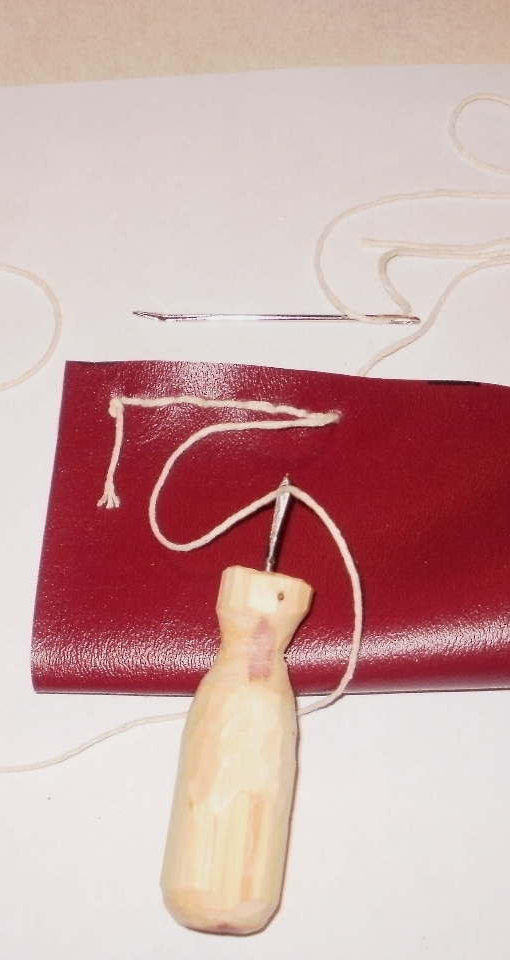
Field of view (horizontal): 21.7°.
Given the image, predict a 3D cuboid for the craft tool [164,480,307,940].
[{"bbox_3d":[0.000,0.048,0.300,0.026,0.026,0.103,8,72,2],"label":"craft tool"}]

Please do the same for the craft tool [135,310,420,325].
[{"bbox_3d":[0.006,-0.043,0.352,0.076,0.002,0.003,0,68,-1],"label":"craft tool"}]

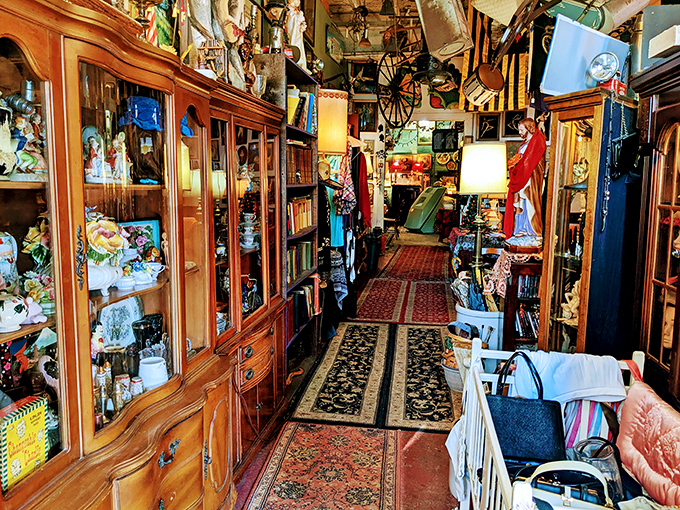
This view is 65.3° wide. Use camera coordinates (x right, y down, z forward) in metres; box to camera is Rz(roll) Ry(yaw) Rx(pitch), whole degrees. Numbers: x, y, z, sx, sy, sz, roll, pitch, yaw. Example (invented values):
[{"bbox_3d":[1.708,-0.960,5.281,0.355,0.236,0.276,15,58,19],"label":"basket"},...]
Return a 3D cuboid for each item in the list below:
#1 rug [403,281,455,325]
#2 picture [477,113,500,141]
[{"bbox_3d":[1.211,0.590,7.045,0.643,0.012,2.478,2,8,9],"label":"rug"},{"bbox_3d":[3.106,-2.677,11.100,0.469,0.579,0.030,2,8,9],"label":"picture"}]

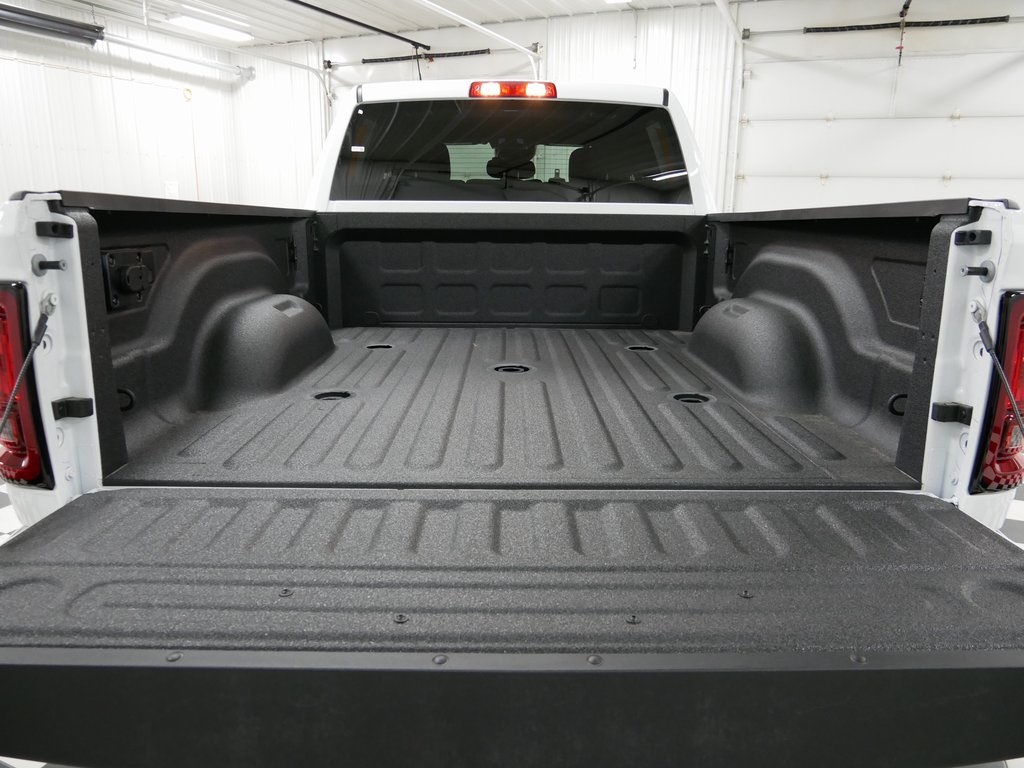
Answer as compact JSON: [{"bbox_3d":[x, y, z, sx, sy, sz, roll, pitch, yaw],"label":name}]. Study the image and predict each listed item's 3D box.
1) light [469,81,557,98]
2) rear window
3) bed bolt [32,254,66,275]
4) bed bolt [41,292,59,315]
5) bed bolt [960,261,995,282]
[{"bbox_3d":[0.002,-1.312,3.168,0.390,0.068,0.060,0,13,0],"label":"light"},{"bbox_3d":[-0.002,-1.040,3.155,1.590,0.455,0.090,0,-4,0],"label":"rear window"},{"bbox_3d":[-0.761,-0.196,1.172,0.043,0.034,0.034,0,13,0],"label":"bed bolt"},{"bbox_3d":[-0.772,-0.135,1.186,0.026,0.033,0.026,0,13,0],"label":"bed bolt"},{"bbox_3d":[0.774,-0.188,1.183,0.043,0.034,0.034,0,13,0],"label":"bed bolt"}]

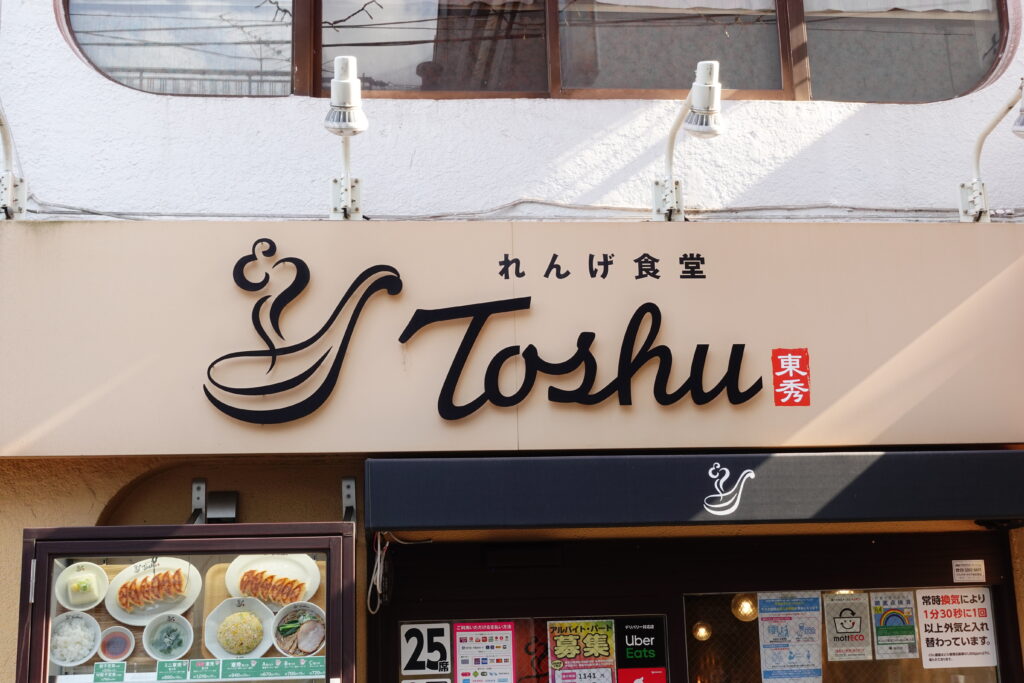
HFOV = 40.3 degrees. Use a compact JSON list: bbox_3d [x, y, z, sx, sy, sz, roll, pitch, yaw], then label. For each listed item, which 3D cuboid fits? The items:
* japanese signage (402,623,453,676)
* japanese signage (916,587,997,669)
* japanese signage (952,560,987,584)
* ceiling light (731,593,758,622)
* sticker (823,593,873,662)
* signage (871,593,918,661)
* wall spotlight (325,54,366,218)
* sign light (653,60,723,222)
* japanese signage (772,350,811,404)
[{"bbox_3d":[-0.266,0.952,4.309,0.151,0.152,0.010,0,-13,-5],"label":"japanese signage"},{"bbox_3d":[1.425,0.916,4.457,0.242,0.245,0.010,0,-13,-5],"label":"japanese signage"},{"bbox_3d":[1.482,0.745,4.513,0.108,0.071,0.010,0,-12,-5],"label":"japanese signage"},{"bbox_3d":[0.957,1.069,5.703,0.118,0.155,0.118,0,-13,-5],"label":"ceiling light"},{"bbox_3d":[1.072,0.907,4.430,0.146,0.209,0.005,0,-13,-5],"label":"sticker"},{"bbox_3d":[1.229,0.911,4.474,0.143,0.210,0.010,0,-12,-5],"label":"signage"},{"bbox_3d":[-0.496,-0.610,4.217,0.131,0.344,0.550,0,-13,-5],"label":"wall spotlight"},{"bbox_3d":[0.545,-0.613,4.303,0.130,0.343,0.550,0,-13,-5],"label":"sign light"},{"bbox_3d":[0.872,0.113,4.341,0.111,0.182,0.015,0,-13,-5],"label":"japanese signage"}]

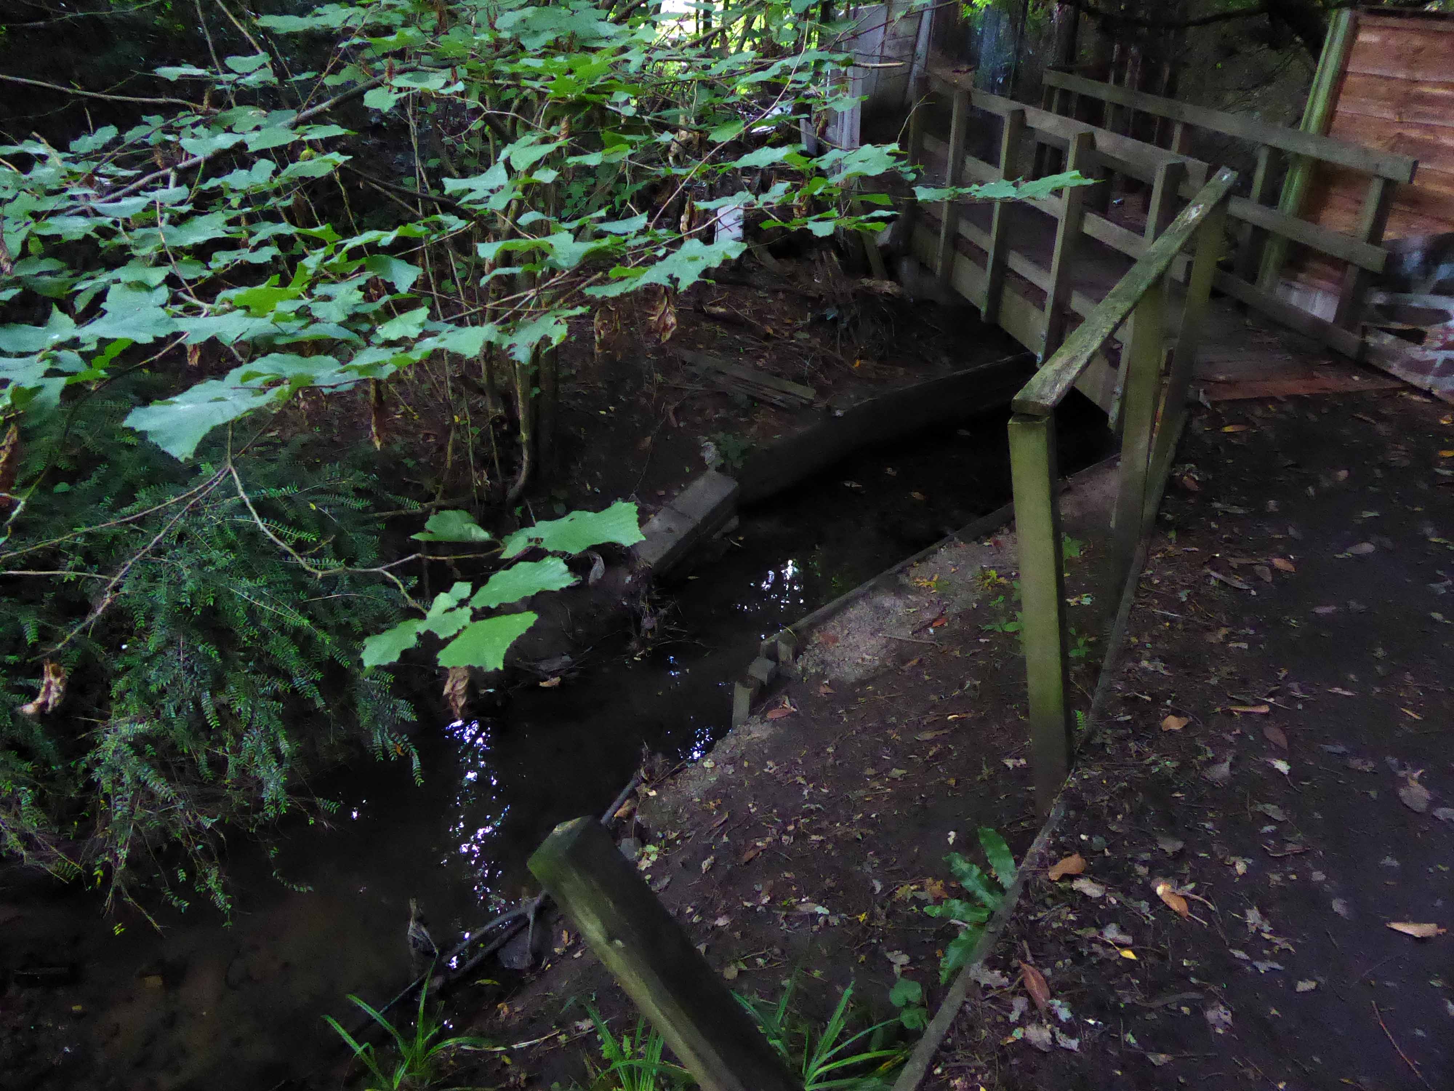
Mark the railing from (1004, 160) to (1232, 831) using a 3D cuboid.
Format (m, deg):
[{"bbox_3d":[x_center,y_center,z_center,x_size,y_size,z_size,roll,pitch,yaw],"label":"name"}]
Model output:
[{"bbox_3d":[1.442,-0.471,3.567,0.170,1.060,2.960,11,32,28],"label":"railing"}]

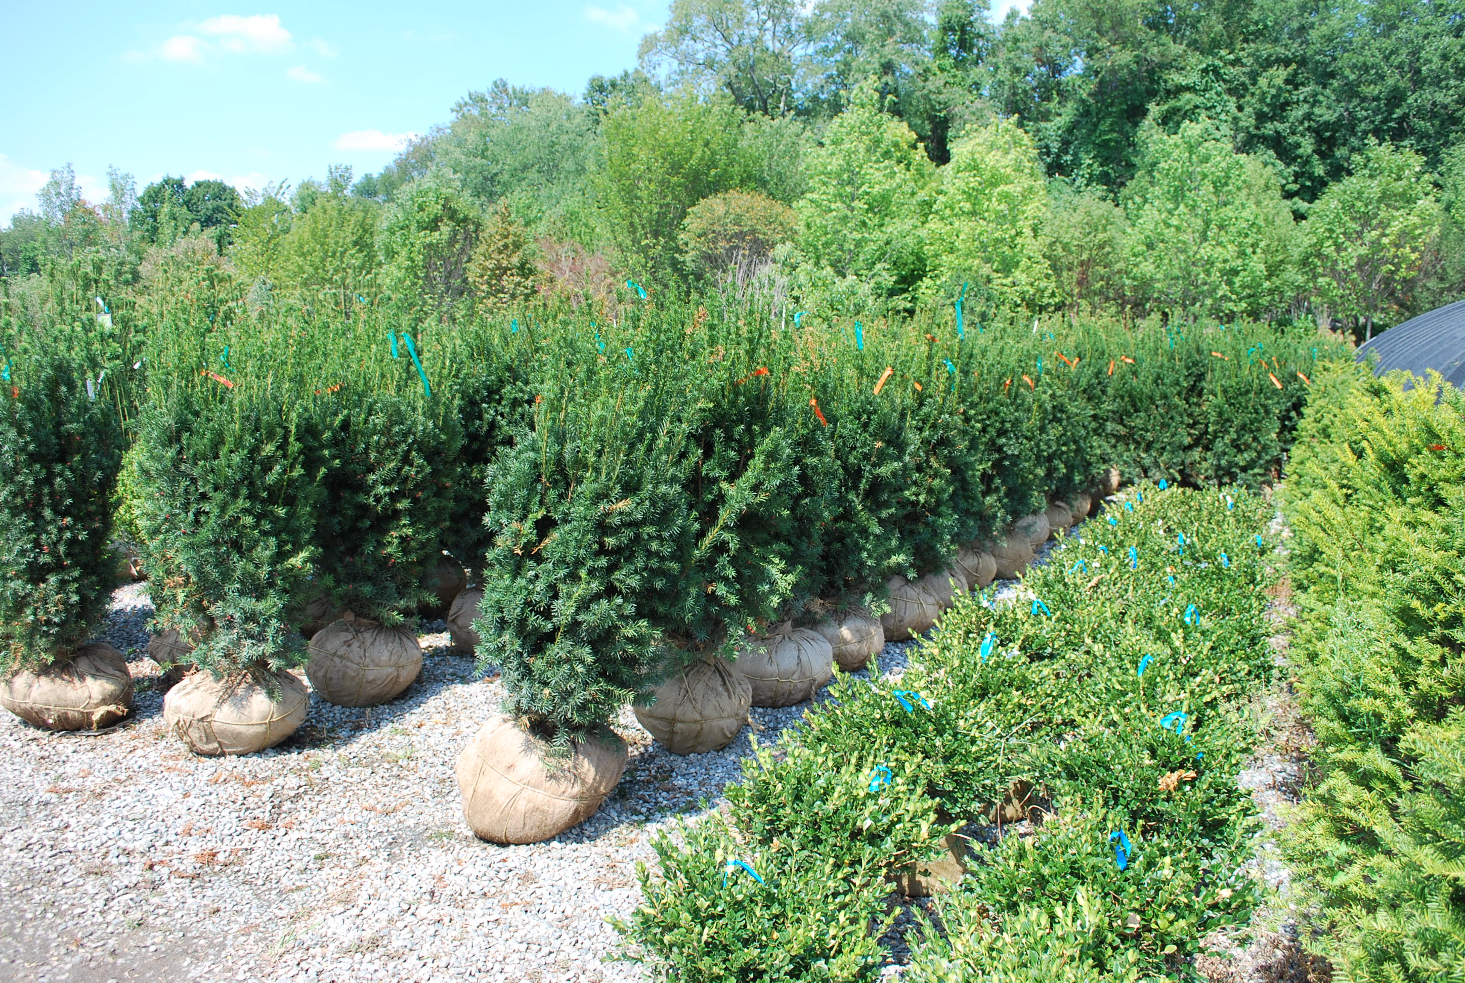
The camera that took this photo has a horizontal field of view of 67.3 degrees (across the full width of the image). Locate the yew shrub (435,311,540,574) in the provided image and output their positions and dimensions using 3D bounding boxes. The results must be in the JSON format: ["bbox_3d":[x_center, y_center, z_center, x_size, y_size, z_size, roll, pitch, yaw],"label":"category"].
[{"bbox_3d":[-1.202,-0.200,5.523,0.621,1.341,0.621,0,8,0],"label":"yew shrub"}]

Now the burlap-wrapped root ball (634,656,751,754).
[{"bbox_3d":[-0.160,0.846,4.370,0.462,0.359,0.462,0,8,0],"label":"burlap-wrapped root ball"}]

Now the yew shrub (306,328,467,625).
[{"bbox_3d":[-1.509,-0.085,4.778,0.637,1.324,0.637,0,8,0],"label":"yew shrub"}]

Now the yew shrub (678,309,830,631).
[{"bbox_3d":[0.020,-0.049,4.239,0.690,1.312,0.690,0,8,0],"label":"yew shrub"}]

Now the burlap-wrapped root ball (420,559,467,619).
[{"bbox_3d":[-1.779,0.553,6.398,0.471,0.349,0.471,0,8,0],"label":"burlap-wrapped root ball"}]

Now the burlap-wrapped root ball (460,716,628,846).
[{"bbox_3d":[-0.626,0.948,3.656,0.551,0.364,0.551,0,8,0],"label":"burlap-wrapped root ball"}]

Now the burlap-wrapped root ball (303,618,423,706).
[{"bbox_3d":[-1.638,0.753,4.901,0.481,0.388,0.481,0,8,0],"label":"burlap-wrapped root ball"}]

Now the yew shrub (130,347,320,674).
[{"bbox_3d":[-1.954,0.081,4.272,0.627,1.270,0.627,0,8,0],"label":"yew shrub"}]

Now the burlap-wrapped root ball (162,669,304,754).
[{"bbox_3d":[-1.972,0.875,4.389,0.512,0.295,0.512,0,8,0],"label":"burlap-wrapped root ball"}]

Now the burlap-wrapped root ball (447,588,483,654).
[{"bbox_3d":[-1.210,0.661,5.649,0.487,0.353,0.487,0,8,0],"label":"burlap-wrapped root ball"}]

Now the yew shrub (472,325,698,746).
[{"bbox_3d":[-0.464,0.143,3.538,0.710,1.360,0.710,0,8,0],"label":"yew shrub"}]

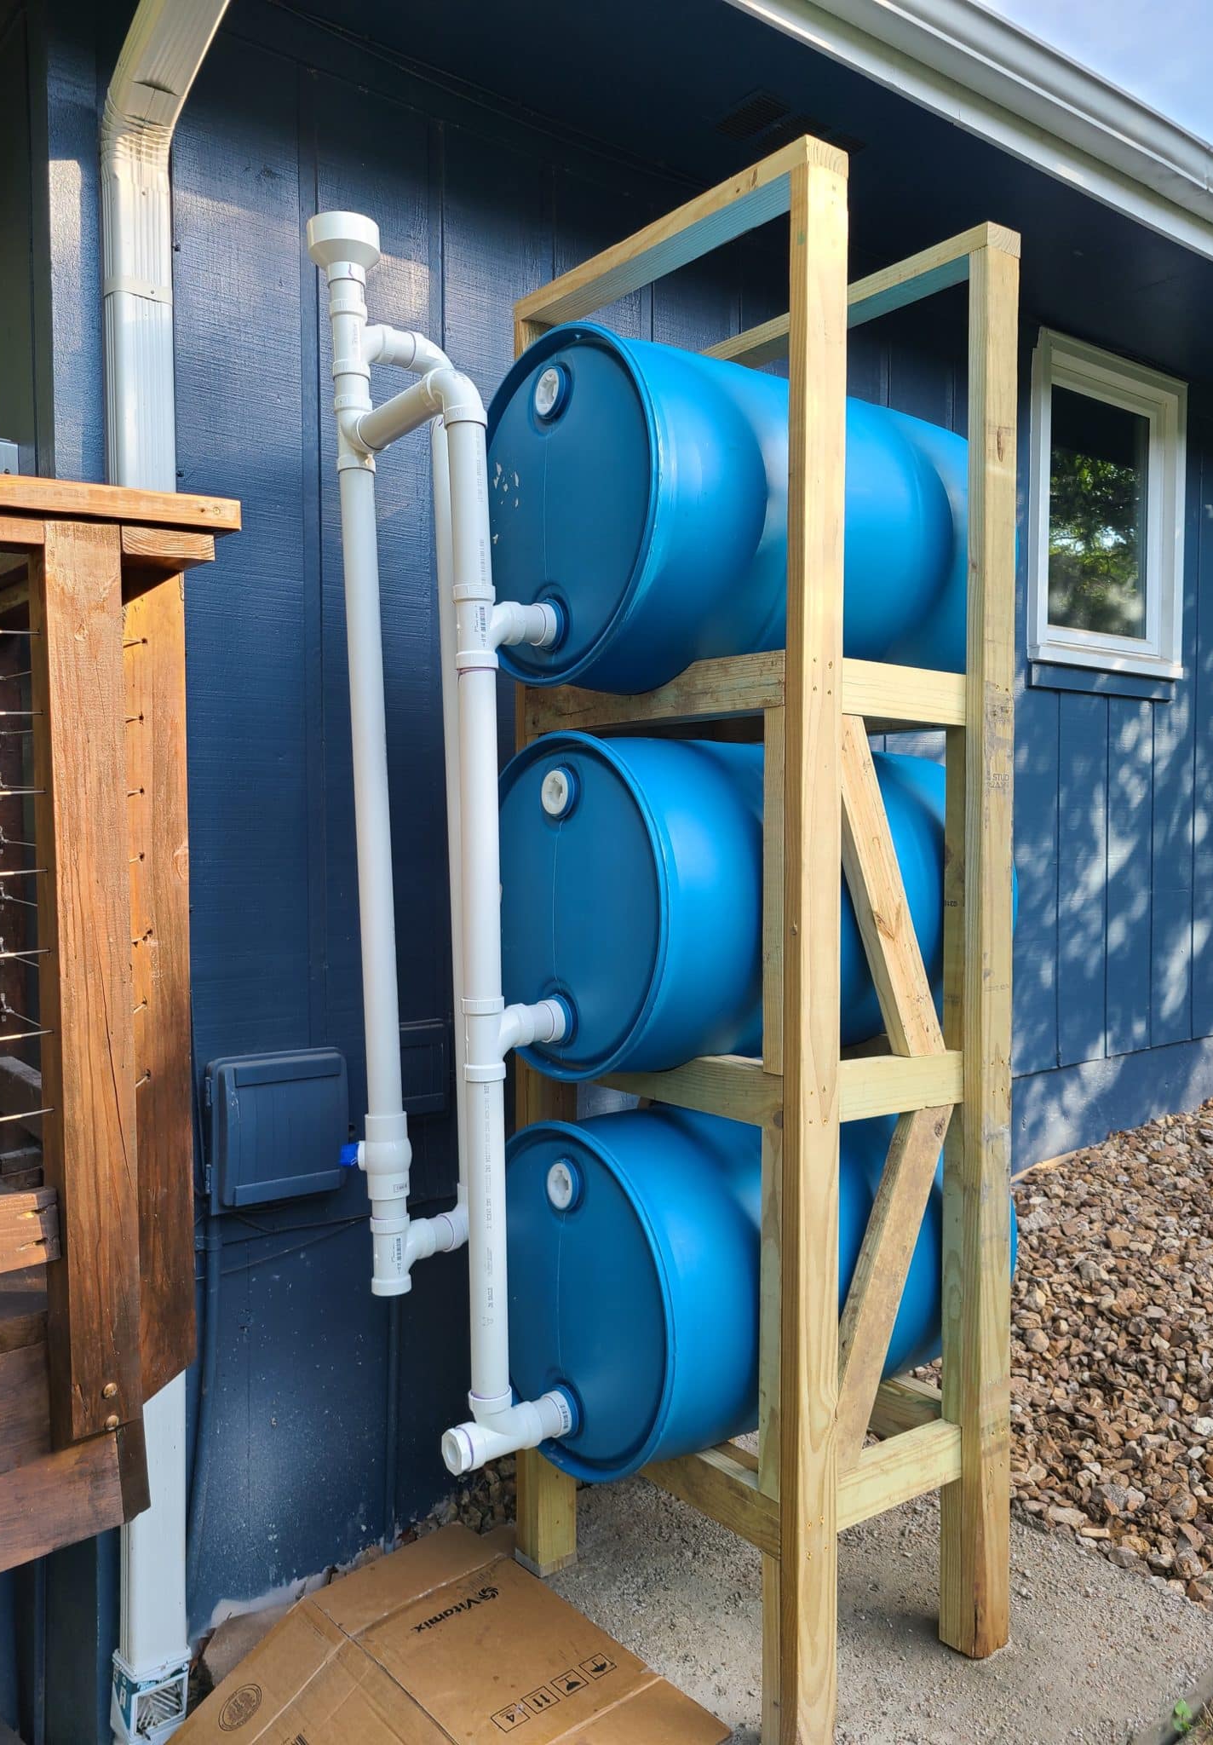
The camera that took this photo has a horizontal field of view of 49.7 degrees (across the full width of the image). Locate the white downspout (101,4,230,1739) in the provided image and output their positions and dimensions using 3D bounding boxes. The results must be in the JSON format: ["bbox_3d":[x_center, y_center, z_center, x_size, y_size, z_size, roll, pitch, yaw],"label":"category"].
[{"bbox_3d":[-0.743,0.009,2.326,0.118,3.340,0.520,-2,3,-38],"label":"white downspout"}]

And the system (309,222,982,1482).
[{"bbox_3d":[0.113,-0.081,2.392,1.100,2.150,0.740,-1,2,-38],"label":"system"}]

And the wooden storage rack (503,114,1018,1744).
[{"bbox_3d":[0.264,0.134,2.404,0.526,2.440,0.762,-1,2,-38],"label":"wooden storage rack"}]

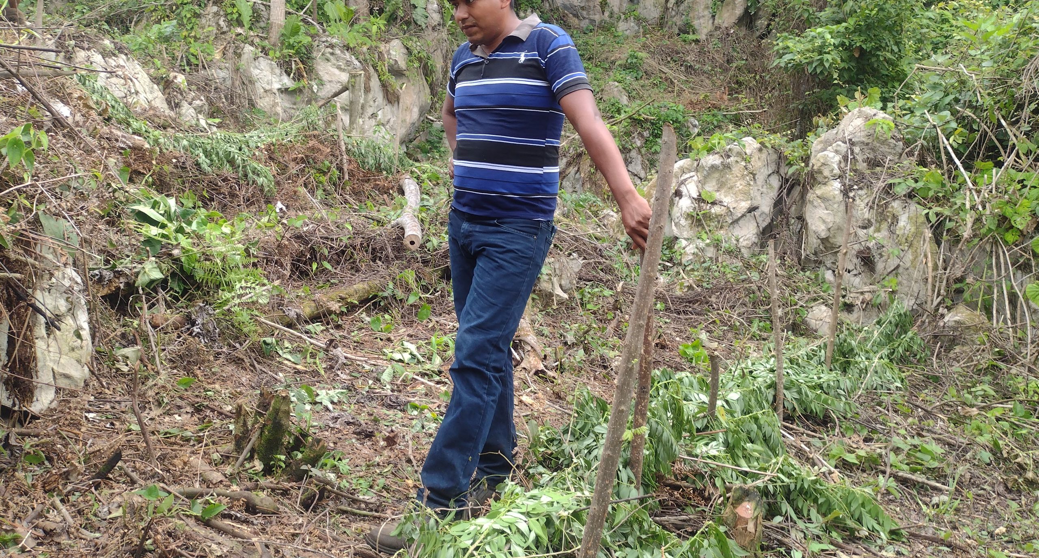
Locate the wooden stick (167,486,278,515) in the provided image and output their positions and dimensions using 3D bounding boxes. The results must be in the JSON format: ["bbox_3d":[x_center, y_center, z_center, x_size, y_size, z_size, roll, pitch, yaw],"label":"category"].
[{"bbox_3d":[-0.927,0.678,2.518,0.340,0.055,0.065,2,7,18],"label":"wooden stick"}]

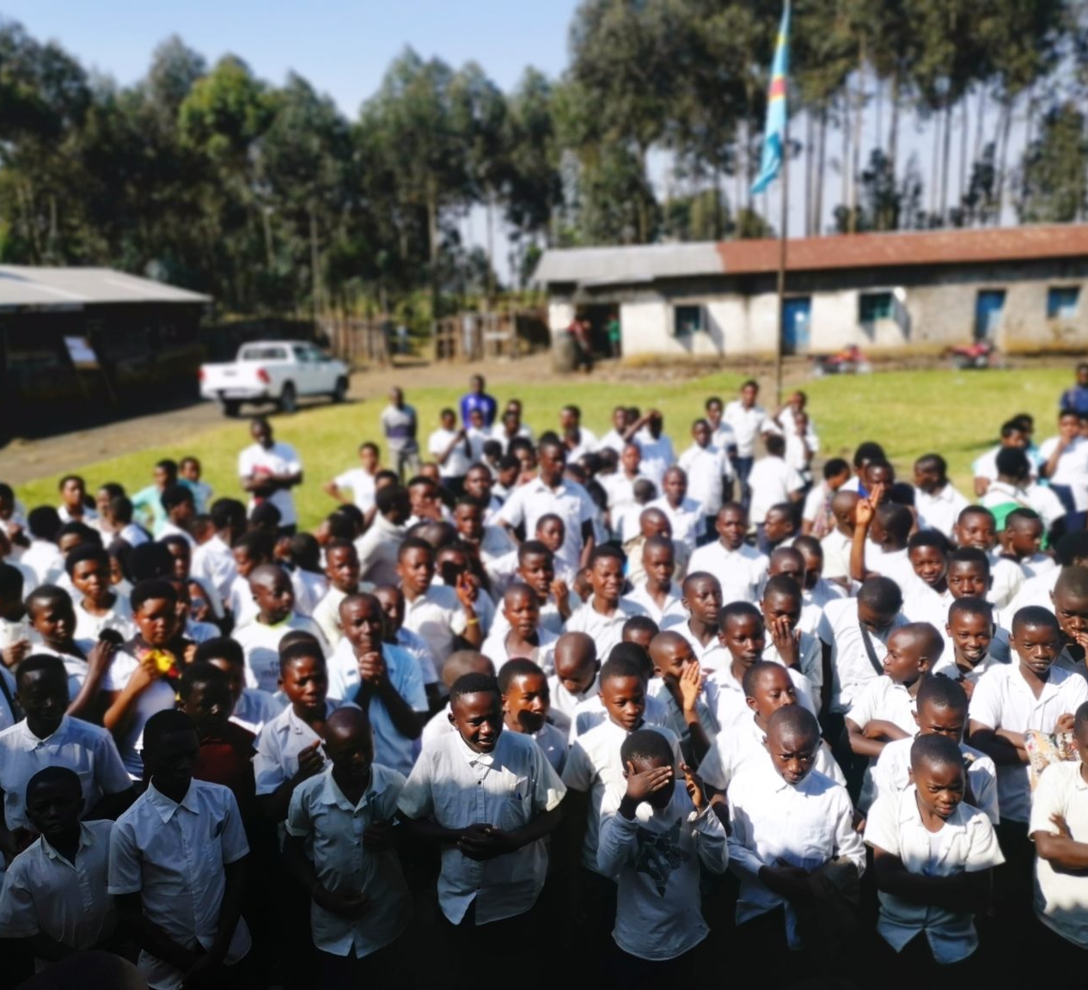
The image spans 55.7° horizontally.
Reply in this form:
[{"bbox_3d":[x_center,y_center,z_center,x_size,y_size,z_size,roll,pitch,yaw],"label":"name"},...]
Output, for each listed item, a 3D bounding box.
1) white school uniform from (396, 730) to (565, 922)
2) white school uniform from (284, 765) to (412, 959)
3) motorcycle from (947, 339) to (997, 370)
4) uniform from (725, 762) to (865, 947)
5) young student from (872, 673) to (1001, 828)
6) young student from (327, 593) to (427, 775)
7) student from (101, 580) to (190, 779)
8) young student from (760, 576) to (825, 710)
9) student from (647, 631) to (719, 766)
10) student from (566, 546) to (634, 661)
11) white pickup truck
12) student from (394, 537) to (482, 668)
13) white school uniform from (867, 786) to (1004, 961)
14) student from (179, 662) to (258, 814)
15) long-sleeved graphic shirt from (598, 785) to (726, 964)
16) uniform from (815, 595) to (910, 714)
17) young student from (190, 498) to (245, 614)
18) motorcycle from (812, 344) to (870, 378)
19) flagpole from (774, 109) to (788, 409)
[{"bbox_3d":[-0.168,0.982,3.106,0.480,0.610,0.270,-2,11,-2],"label":"white school uniform"},{"bbox_3d":[-0.588,1.101,3.100,0.390,0.600,0.240,-4,11,-13],"label":"white school uniform"},{"bbox_3d":[14.167,-4.631,34.000,1.980,1.060,0.750,-1,11,0],"label":"motorcycle"},{"bbox_3d":[0.722,1.066,3.003,0.385,0.545,0.270,1,12,12],"label":"uniform"},{"bbox_3d":[1.228,1.229,3.276,0.400,1.396,0.270,2,12,16],"label":"young student"},{"bbox_3d":[-0.629,1.105,3.912,0.400,1.526,0.300,-3,10,-10],"label":"young student"},{"bbox_3d":[-1.431,1.048,3.925,0.430,1.500,0.320,-10,14,-38],"label":"student"},{"bbox_3d":[0.919,1.020,3.984,0.400,1.460,0.310,0,11,6],"label":"young student"},{"bbox_3d":[0.460,1.112,3.579,0.390,1.340,0.310,-8,13,-30],"label":"student"},{"bbox_3d":[0.281,0.918,4.489,0.390,1.440,0.260,-3,11,-9],"label":"student"},{"bbox_3d":[-6.931,-3.193,27.263,1.850,1.800,5.250,1,11,14],"label":"white pickup truck"},{"bbox_3d":[-0.501,0.926,4.668,0.410,1.515,0.320,-1,11,0],"label":"student"},{"bbox_3d":[1.146,1.117,3.099,0.410,0.520,0.250,2,10,14],"label":"white school uniform"},{"bbox_3d":[-1.115,1.227,3.650,0.400,1.349,0.270,-6,12,-24],"label":"student"},{"bbox_3d":[0.346,1.102,3.012,0.385,0.540,0.300,1,11,6],"label":"long-sleeved graphic shirt"},{"bbox_3d":[1.212,0.765,3.961,0.410,0.560,0.250,2,10,15],"label":"uniform"},{"bbox_3d":[-1.677,0.775,5.443,0.300,1.550,0.420,-10,14,-39],"label":"young student"},{"bbox_3d":[9.523,-4.345,32.904,1.930,1.050,0.740,0,11,7],"label":"motorcycle"},{"bbox_3d":[3.168,-3.496,13.608,0.080,7.000,0.080,-1,10,0],"label":"flagpole"}]

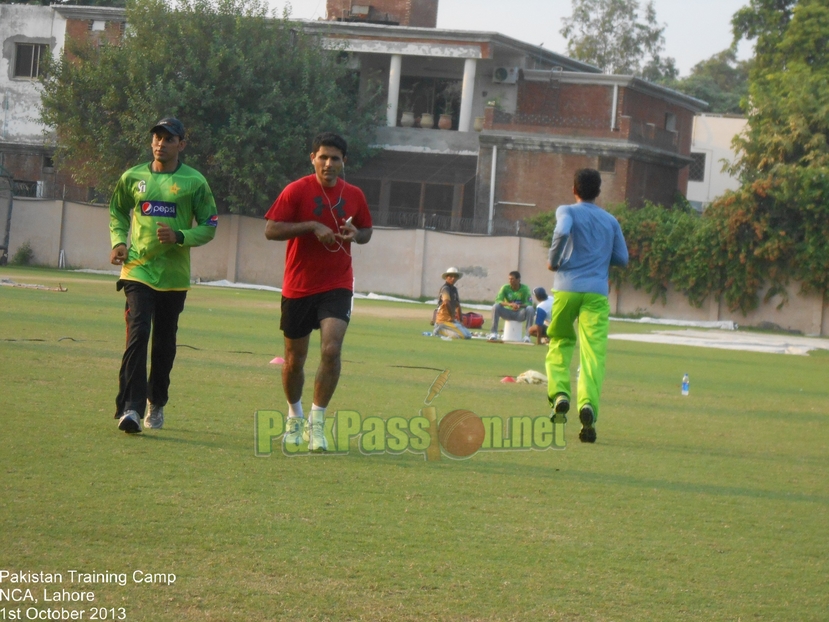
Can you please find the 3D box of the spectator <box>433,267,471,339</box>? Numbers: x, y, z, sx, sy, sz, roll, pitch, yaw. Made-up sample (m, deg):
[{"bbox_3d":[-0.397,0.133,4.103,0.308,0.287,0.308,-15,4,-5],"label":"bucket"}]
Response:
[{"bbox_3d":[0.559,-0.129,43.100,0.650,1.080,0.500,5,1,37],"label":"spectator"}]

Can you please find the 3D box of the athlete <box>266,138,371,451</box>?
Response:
[{"bbox_3d":[-0.537,-0.105,16.120,0.610,1.790,0.520,4,1,-5],"label":"athlete"}]

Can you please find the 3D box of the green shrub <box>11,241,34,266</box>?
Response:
[{"bbox_3d":[-13.340,-1.957,97.000,0.850,0.900,0.800,4,1,0],"label":"green shrub"}]

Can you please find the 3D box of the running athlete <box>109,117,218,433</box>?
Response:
[{"bbox_3d":[-1.448,-0.204,16.380,0.620,1.820,0.550,5,1,7],"label":"running athlete"}]

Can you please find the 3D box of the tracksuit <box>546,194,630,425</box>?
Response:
[{"bbox_3d":[1.144,0.003,18.850,0.560,1.460,0.580,4,1,-7],"label":"tracksuit"}]

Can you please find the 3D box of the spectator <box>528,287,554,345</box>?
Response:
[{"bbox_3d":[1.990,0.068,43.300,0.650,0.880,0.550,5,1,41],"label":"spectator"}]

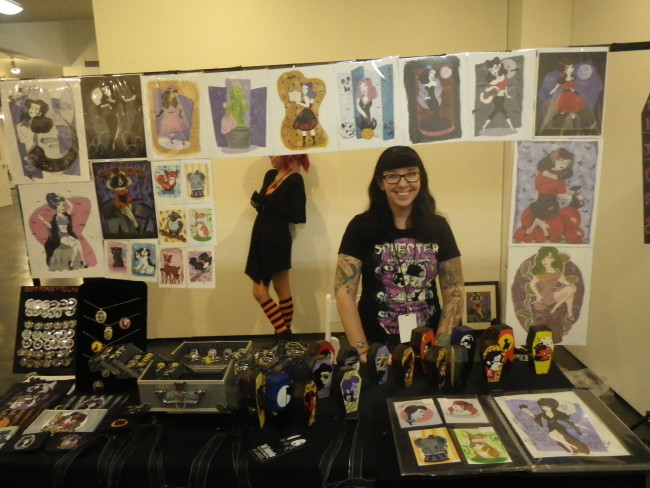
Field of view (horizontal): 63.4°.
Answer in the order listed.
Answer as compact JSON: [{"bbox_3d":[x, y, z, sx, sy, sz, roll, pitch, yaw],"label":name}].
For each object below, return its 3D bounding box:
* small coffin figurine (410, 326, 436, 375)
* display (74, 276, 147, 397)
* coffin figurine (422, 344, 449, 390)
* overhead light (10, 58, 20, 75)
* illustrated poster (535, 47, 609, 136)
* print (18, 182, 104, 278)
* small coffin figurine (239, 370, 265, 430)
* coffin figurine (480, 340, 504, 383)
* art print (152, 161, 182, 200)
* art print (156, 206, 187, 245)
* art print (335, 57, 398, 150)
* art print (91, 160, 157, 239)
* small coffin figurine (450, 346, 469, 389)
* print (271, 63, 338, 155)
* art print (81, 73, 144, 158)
[{"bbox_3d":[0.301,0.333,1.622,0.073,0.142,0.043,-11,14,-36],"label":"small coffin figurine"},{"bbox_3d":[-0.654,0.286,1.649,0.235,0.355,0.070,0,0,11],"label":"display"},{"bbox_3d":[0.326,0.360,1.539,0.062,0.121,0.041,-12,15,-39],"label":"coffin figurine"},{"bbox_3d":[-4.707,-2.700,8.000,0.125,0.220,0.125,-3,12,0],"label":"overhead light"},{"bbox_3d":[0.791,-0.481,1.694,0.218,0.283,0.010,0,11,4],"label":"illustrated poster"},{"bbox_3d":[-0.968,-0.046,1.929,0.281,0.355,0.008,-1,12,6],"label":"print"},{"bbox_3d":[-0.192,0.419,1.412,0.050,0.140,0.066,0,12,14],"label":"small coffin figurine"},{"bbox_3d":[0.506,0.355,1.606,0.060,0.124,0.046,-4,12,-7],"label":"coffin figurine"},{"bbox_3d":[-0.551,-0.215,1.854,0.103,0.153,0.008,-1,12,6],"label":"art print"},{"bbox_3d":[-0.543,-0.067,1.877,0.103,0.152,0.010,-1,11,5],"label":"art print"},{"bbox_3d":[0.146,-0.459,1.747,0.218,0.283,0.010,-3,11,5],"label":"art print"},{"bbox_3d":[-0.707,-0.153,1.873,0.216,0.281,0.010,-2,11,5],"label":"art print"},{"bbox_3d":[0.408,0.363,1.577,0.047,0.130,0.062,-2,12,2],"label":"small coffin figurine"},{"bbox_3d":[-0.070,-0.448,1.766,0.218,0.283,0.010,-2,11,5],"label":"print"},{"bbox_3d":[-0.727,-0.435,1.818,0.218,0.283,0.010,-1,11,4],"label":"art print"}]

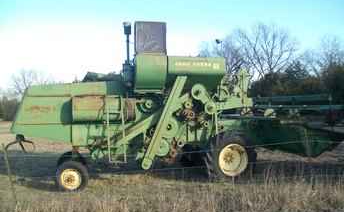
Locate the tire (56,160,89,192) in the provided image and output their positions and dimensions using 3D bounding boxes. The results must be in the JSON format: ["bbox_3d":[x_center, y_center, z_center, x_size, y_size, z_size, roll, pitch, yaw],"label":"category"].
[{"bbox_3d":[-2.166,1.555,7.750,0.720,0.720,0.200,0,0,-15],"label":"tire"}]

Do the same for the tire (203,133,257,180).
[{"bbox_3d":[1.426,1.305,8.650,1.300,1.300,0.400,0,0,-15],"label":"tire"}]

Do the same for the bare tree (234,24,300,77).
[{"bbox_3d":[11.093,-3.756,42.000,7.600,11.800,7.200,0,0,0],"label":"bare tree"}]

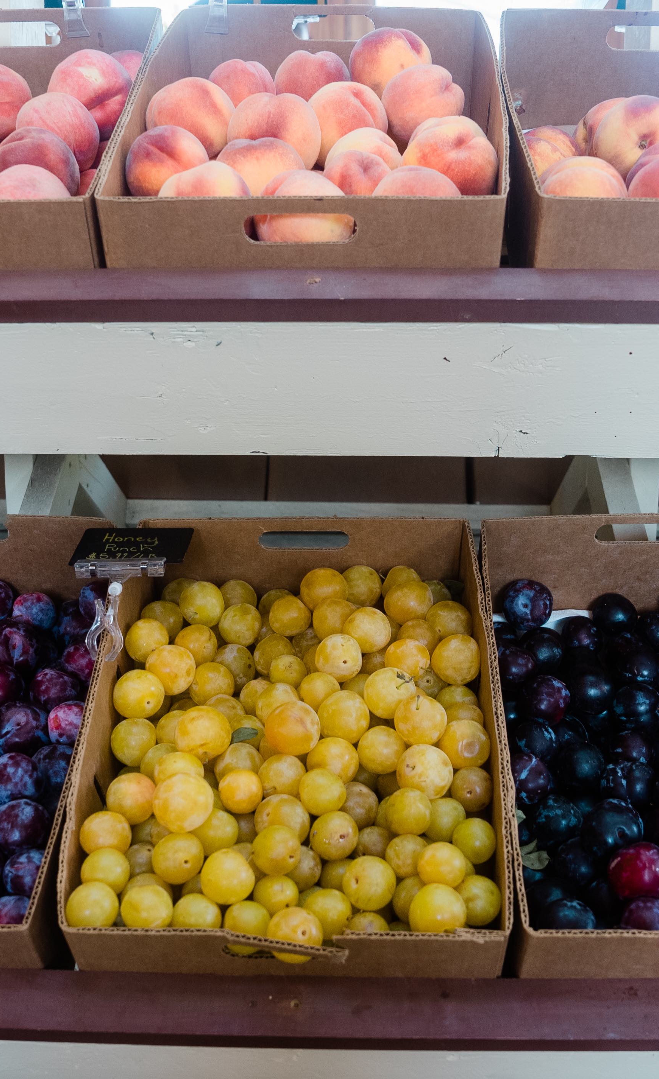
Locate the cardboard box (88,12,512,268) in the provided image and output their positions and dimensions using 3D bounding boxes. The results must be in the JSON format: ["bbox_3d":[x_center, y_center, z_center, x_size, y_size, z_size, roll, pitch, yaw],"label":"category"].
[{"bbox_3d":[-0.011,-0.348,0.988,0.304,0.126,0.405,2,44,3],"label":"cardboard box"}]

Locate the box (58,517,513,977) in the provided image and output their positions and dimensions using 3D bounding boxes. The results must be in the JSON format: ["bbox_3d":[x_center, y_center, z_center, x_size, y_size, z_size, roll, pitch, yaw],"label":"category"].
[{"bbox_3d":[-0.026,0.168,0.919,0.304,0.126,0.405,0,45,1],"label":"box"}]

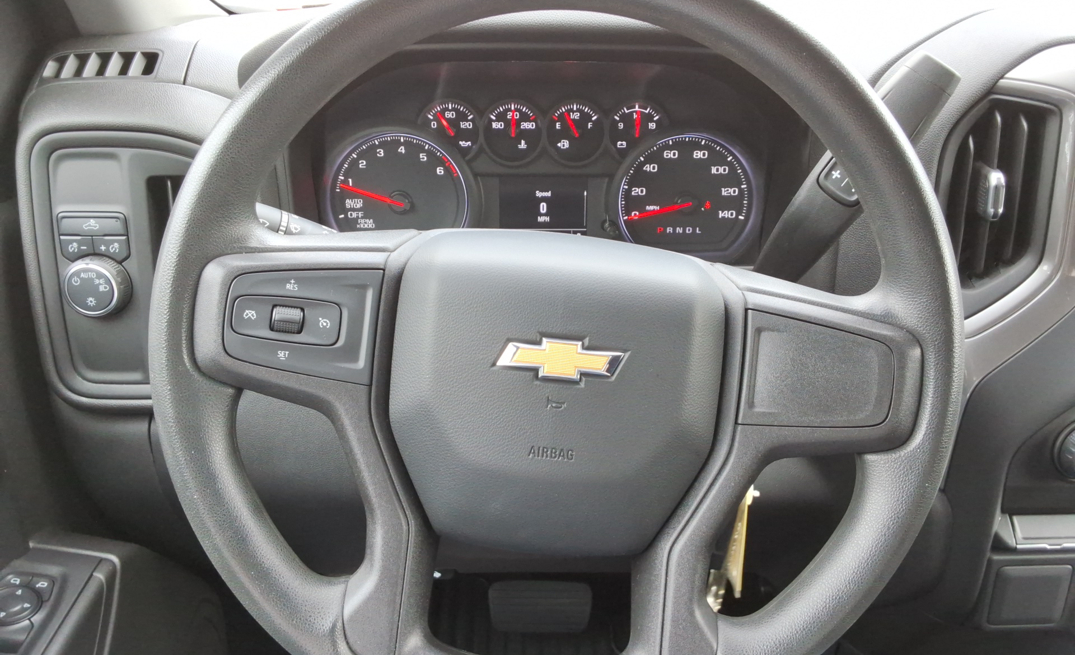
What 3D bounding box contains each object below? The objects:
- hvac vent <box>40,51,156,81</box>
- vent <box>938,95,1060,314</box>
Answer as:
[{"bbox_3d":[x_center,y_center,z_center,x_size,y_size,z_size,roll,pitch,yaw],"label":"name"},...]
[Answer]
[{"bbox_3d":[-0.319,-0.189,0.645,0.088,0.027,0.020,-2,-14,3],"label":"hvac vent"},{"bbox_3d":[0.317,-0.087,0.617,0.082,0.153,0.030,1,11,3],"label":"vent"}]

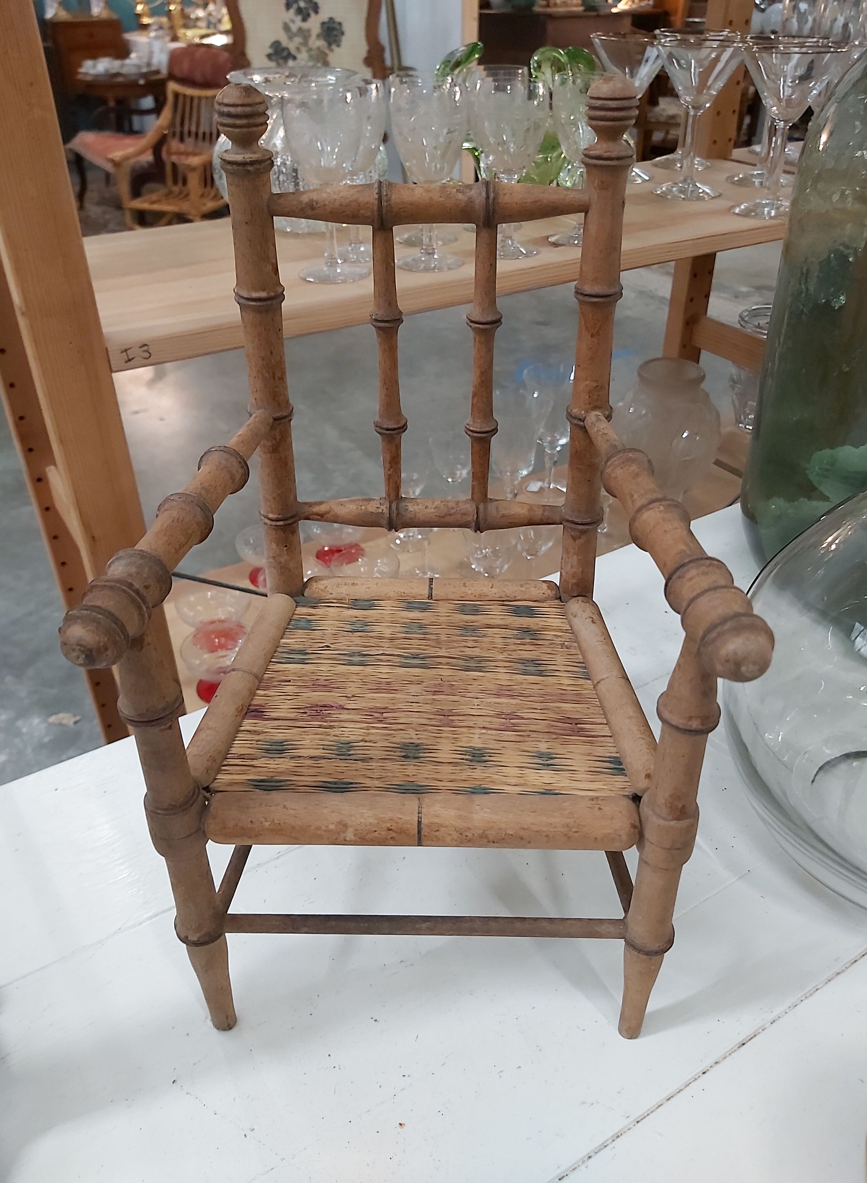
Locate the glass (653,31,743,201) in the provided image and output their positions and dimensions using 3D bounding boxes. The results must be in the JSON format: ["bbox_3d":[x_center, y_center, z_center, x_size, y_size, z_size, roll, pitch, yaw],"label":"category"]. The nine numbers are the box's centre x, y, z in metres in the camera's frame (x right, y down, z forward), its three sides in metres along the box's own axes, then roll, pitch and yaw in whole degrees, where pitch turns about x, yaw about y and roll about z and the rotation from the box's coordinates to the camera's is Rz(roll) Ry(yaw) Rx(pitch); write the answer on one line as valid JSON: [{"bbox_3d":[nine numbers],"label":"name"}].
[{"bbox_3d":[0.263,-0.471,0.888,0.083,0.137,0.083,-20,38,-26],"label":"glass"}]

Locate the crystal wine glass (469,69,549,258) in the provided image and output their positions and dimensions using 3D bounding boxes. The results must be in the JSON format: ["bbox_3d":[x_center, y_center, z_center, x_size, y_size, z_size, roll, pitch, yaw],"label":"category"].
[{"bbox_3d":[0.058,-0.331,0.692,0.057,0.126,0.057,-1,34,0],"label":"crystal wine glass"}]

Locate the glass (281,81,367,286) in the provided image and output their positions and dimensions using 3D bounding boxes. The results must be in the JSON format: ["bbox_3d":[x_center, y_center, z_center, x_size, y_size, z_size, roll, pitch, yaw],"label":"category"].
[{"bbox_3d":[-0.075,-0.293,0.639,0.057,0.126,0.057,-1,34,0],"label":"glass"}]

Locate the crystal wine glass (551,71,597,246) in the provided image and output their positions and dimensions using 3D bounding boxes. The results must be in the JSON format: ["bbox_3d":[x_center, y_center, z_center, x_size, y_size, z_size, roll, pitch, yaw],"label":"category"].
[{"bbox_3d":[0.124,-0.352,0.723,0.057,0.125,0.057,-1,34,0],"label":"crystal wine glass"}]

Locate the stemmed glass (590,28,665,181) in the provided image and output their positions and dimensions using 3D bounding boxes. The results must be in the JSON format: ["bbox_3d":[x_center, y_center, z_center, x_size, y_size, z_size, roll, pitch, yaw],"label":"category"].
[{"bbox_3d":[0.207,-0.519,0.959,0.088,0.133,0.088,-1,34,0],"label":"stemmed glass"}]

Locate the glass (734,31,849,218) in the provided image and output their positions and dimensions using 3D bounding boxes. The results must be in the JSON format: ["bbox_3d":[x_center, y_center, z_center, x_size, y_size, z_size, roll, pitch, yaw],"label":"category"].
[{"bbox_3d":[0.315,-0.415,0.805,0.088,0.133,0.088,-1,34,0],"label":"glass"}]

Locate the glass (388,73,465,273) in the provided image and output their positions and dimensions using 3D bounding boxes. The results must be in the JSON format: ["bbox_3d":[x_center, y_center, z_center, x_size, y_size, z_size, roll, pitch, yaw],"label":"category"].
[{"bbox_3d":[-0.005,-0.311,0.664,0.056,0.126,0.056,-1,34,0],"label":"glass"}]

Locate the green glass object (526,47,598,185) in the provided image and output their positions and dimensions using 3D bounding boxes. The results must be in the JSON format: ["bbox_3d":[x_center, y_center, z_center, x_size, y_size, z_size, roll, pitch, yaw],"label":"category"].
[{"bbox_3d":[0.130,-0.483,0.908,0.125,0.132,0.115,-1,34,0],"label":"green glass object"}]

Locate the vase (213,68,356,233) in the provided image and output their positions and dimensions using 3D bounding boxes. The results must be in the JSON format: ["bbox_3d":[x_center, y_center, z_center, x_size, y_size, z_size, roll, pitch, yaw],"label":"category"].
[{"bbox_3d":[-0.117,-0.390,0.786,0.148,0.120,0.148,-1,34,0],"label":"vase"}]

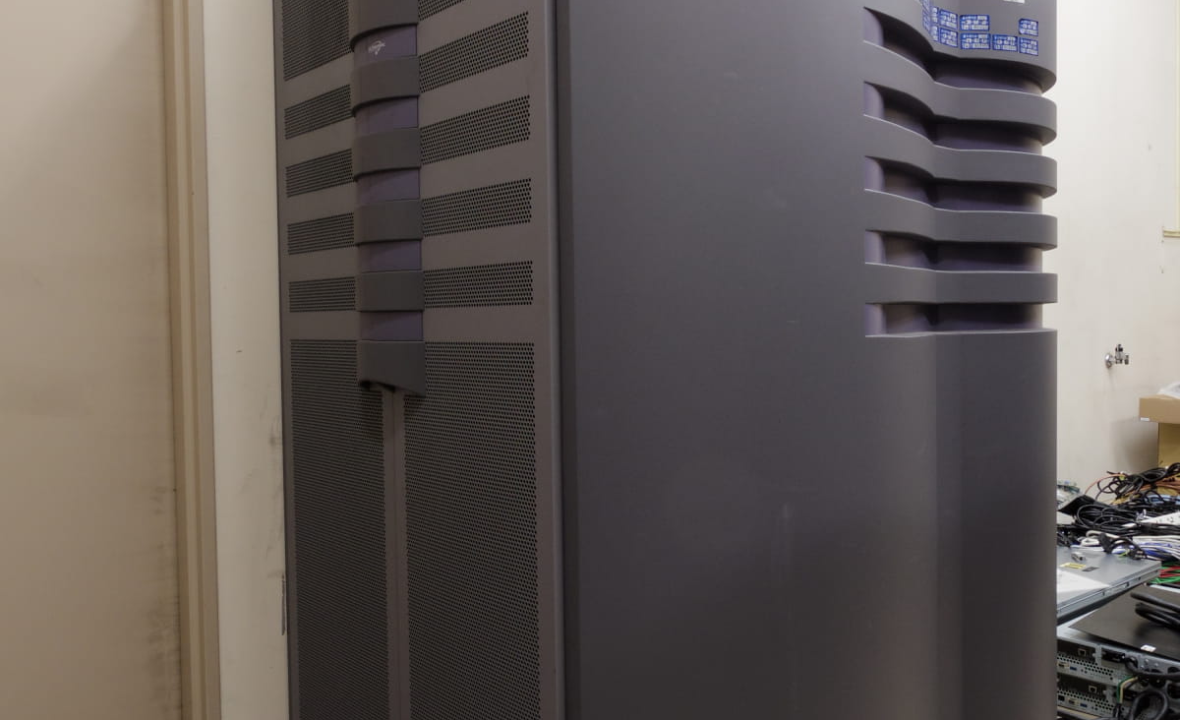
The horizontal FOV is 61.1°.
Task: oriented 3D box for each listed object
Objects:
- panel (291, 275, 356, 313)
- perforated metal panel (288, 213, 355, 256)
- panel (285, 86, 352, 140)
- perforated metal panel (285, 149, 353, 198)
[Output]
[{"bbox_3d":[-0.446,-0.109,1.679,0.018,0.053,0.249,-3,3,-41],"label":"panel"},{"bbox_3d":[-0.448,-0.209,1.675,0.018,0.053,0.249,-3,3,-41],"label":"perforated metal panel"},{"bbox_3d":[-0.450,-0.410,1.666,0.018,0.053,0.249,-3,3,-41],"label":"panel"},{"bbox_3d":[-0.449,-0.310,1.670,0.018,0.053,0.249,-3,3,-41],"label":"perforated metal panel"}]

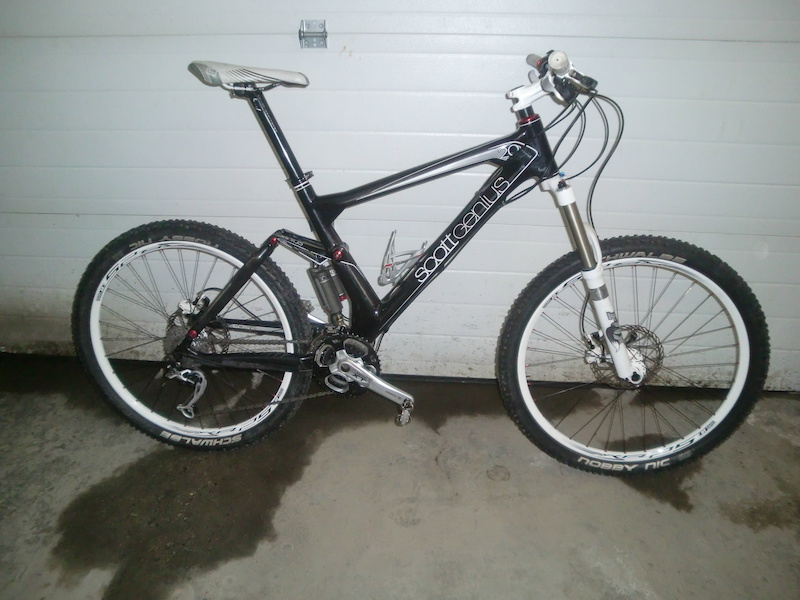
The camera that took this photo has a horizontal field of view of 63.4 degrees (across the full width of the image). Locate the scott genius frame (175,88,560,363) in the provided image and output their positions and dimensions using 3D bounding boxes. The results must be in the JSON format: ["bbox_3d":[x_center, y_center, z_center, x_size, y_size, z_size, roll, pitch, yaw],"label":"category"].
[{"bbox_3d":[-0.106,-0.151,1.577,0.940,0.687,0.160,2,20,5],"label":"scott genius frame"}]

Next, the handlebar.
[{"bbox_3d":[0.317,-0.479,1.419,0.160,0.133,0.670,2,20,5],"label":"handlebar"}]

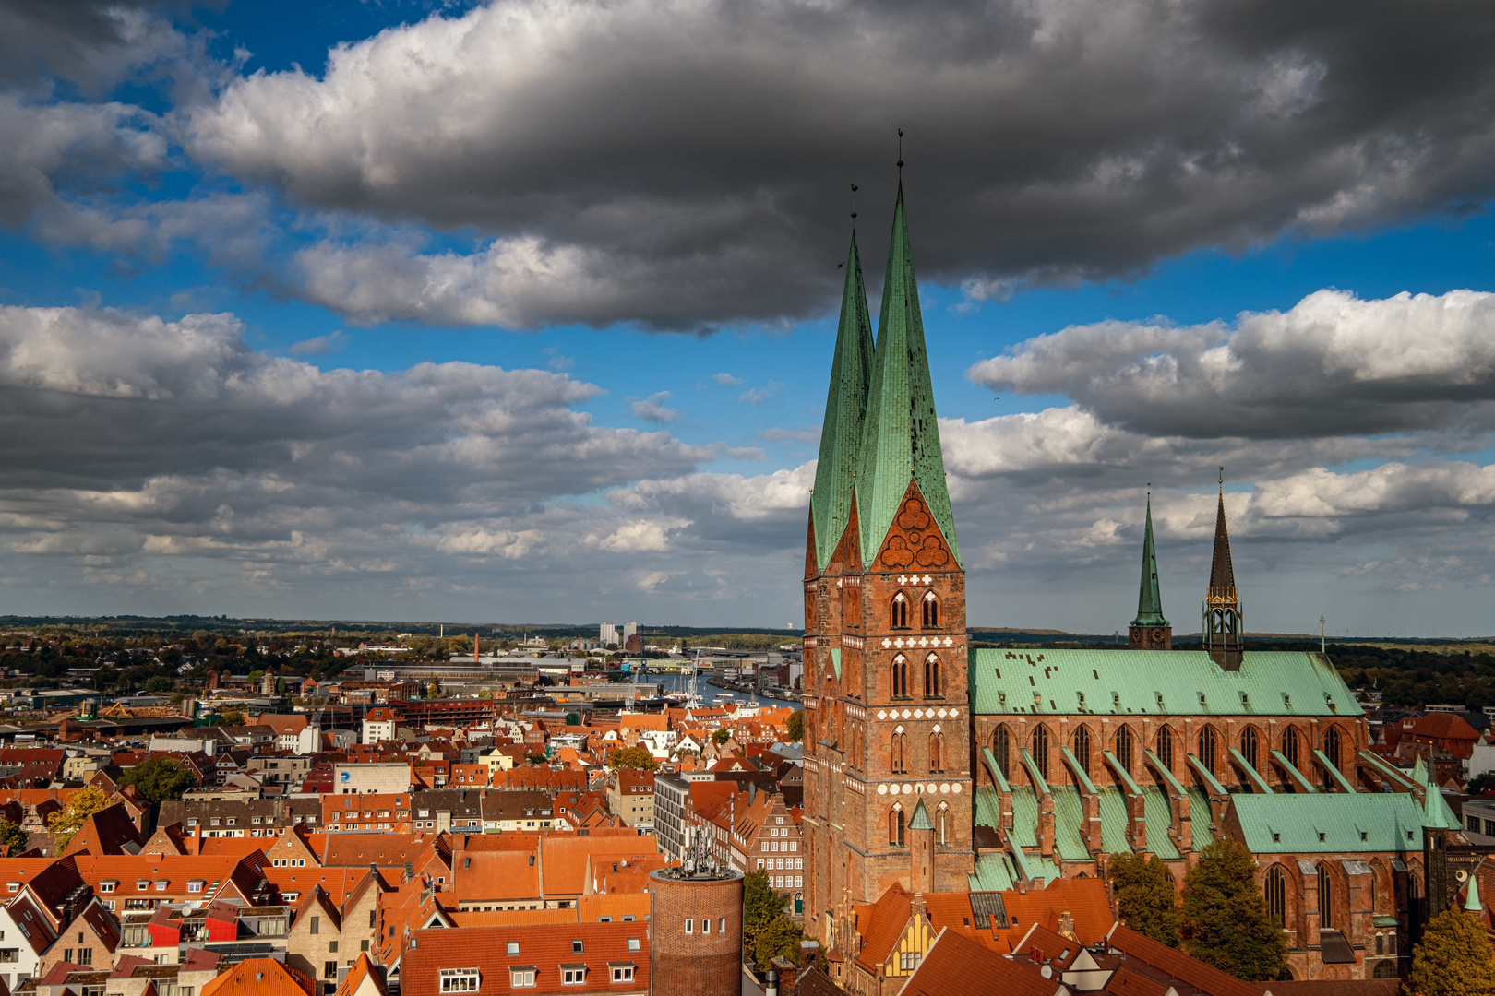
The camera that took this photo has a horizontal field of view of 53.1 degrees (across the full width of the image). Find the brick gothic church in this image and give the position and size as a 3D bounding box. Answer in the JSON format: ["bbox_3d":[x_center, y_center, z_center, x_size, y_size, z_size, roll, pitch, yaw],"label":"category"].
[{"bbox_3d":[65.986,12.576,249.772,103.000,122.000,50.000,1,-5,-7],"label":"brick gothic church"}]

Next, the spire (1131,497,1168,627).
[{"bbox_3d":[165.534,26.438,615.000,12.500,54.000,12.500,2,-5,-15],"label":"spire"}]

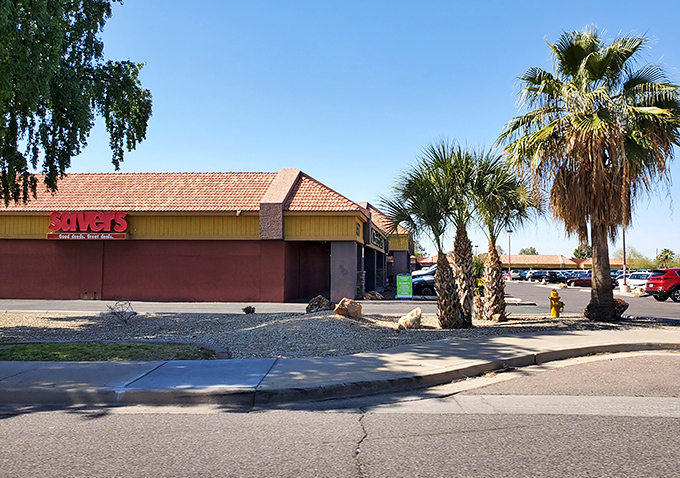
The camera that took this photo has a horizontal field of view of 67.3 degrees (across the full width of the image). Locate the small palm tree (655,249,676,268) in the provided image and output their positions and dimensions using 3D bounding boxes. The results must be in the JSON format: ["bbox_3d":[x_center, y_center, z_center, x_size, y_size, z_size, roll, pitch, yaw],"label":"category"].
[{"bbox_3d":[57.362,4.318,90.000,3.500,5.100,3.500,0,-3,0],"label":"small palm tree"}]

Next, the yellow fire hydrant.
[{"bbox_3d":[6.232,1.848,14.700,0.460,0.820,0.360,-1,-4,23],"label":"yellow fire hydrant"}]

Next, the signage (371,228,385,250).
[{"bbox_3d":[2.650,0.130,34.500,0.200,0.950,9.000,0,-3,9],"label":"signage"}]

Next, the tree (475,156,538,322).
[{"bbox_3d":[4.386,-0.067,13.700,1.700,4.500,1.650,0,-3,0],"label":"tree"}]

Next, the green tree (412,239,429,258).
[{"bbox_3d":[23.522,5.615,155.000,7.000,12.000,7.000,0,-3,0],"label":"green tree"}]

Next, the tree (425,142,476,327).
[{"bbox_3d":[2.675,-0.120,12.250,1.450,4.420,1.450,0,-3,0],"label":"tree"}]

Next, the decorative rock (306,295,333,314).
[{"bbox_3d":[-0.582,1.860,14.500,0.720,0.540,0.600,0,-3,0],"label":"decorative rock"}]

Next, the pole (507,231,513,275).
[{"bbox_3d":[23.565,2.363,71.000,0.800,7.000,0.500,0,-3,9],"label":"pole"}]

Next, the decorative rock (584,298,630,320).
[{"bbox_3d":[7.438,1.969,14.200,1.200,0.620,0.800,-1,-3,17],"label":"decorative rock"}]

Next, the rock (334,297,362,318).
[{"bbox_3d":[0.221,1.800,13.300,0.720,0.530,0.550,0,-3,6],"label":"rock"}]

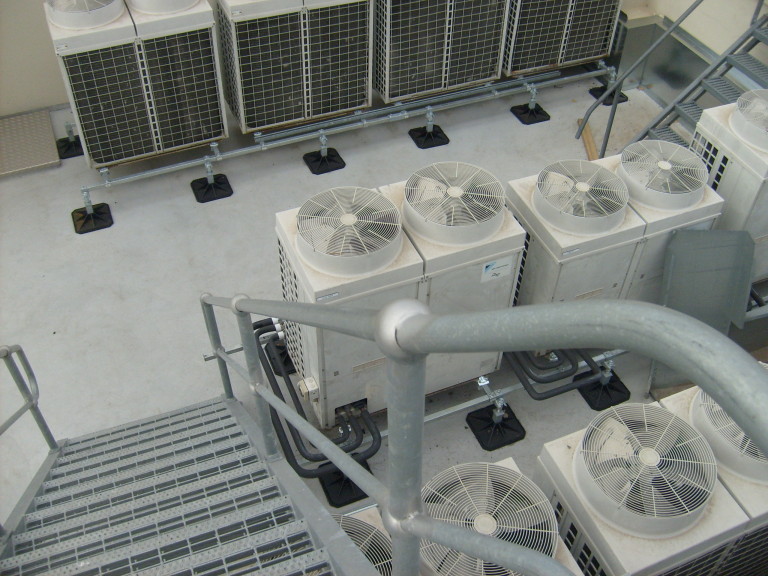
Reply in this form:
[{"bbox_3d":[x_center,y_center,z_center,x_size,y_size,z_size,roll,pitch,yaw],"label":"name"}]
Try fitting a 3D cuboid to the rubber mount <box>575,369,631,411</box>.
[{"bbox_3d":[1.598,0.678,5.638,0.334,0.168,0.334,-16,48,-16],"label":"rubber mount"}]

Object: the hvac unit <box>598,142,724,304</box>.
[{"bbox_3d":[1.765,-0.314,5.438,0.635,1.420,0.690,-16,49,-17],"label":"hvac unit"}]

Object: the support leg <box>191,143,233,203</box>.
[{"bbox_3d":[-1.574,-1.048,7.012,0.325,0.390,0.325,-17,49,-17],"label":"support leg"}]

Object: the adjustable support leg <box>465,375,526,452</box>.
[{"bbox_3d":[0.784,0.825,5.306,0.334,0.405,0.334,-16,48,-16],"label":"adjustable support leg"}]

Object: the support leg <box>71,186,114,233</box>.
[{"bbox_3d":[-2.603,-0.746,6.819,0.334,0.355,0.334,-16,48,-16],"label":"support leg"}]

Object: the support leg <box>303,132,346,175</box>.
[{"bbox_3d":[-0.566,-1.331,7.348,0.325,0.340,0.325,-17,49,-17],"label":"support leg"}]

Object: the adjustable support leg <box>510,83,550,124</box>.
[{"bbox_3d":[1.543,-1.940,8.032,0.325,0.350,0.325,-17,49,-17],"label":"adjustable support leg"}]

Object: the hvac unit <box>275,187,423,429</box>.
[{"bbox_3d":[-0.212,0.099,4.764,0.635,1.420,0.690,-16,49,-17],"label":"hvac unit"}]

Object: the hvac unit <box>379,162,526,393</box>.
[{"bbox_3d":[0.375,-0.073,4.921,0.632,1.372,0.686,-16,48,-16],"label":"hvac unit"}]

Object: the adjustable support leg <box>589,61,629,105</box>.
[{"bbox_3d":[2.461,-2.226,8.360,0.325,0.380,0.325,-17,49,-17],"label":"adjustable support leg"}]

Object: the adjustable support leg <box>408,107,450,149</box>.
[{"bbox_3d":[0.464,-1.670,7.804,0.334,0.365,0.334,-16,48,-16],"label":"adjustable support leg"}]

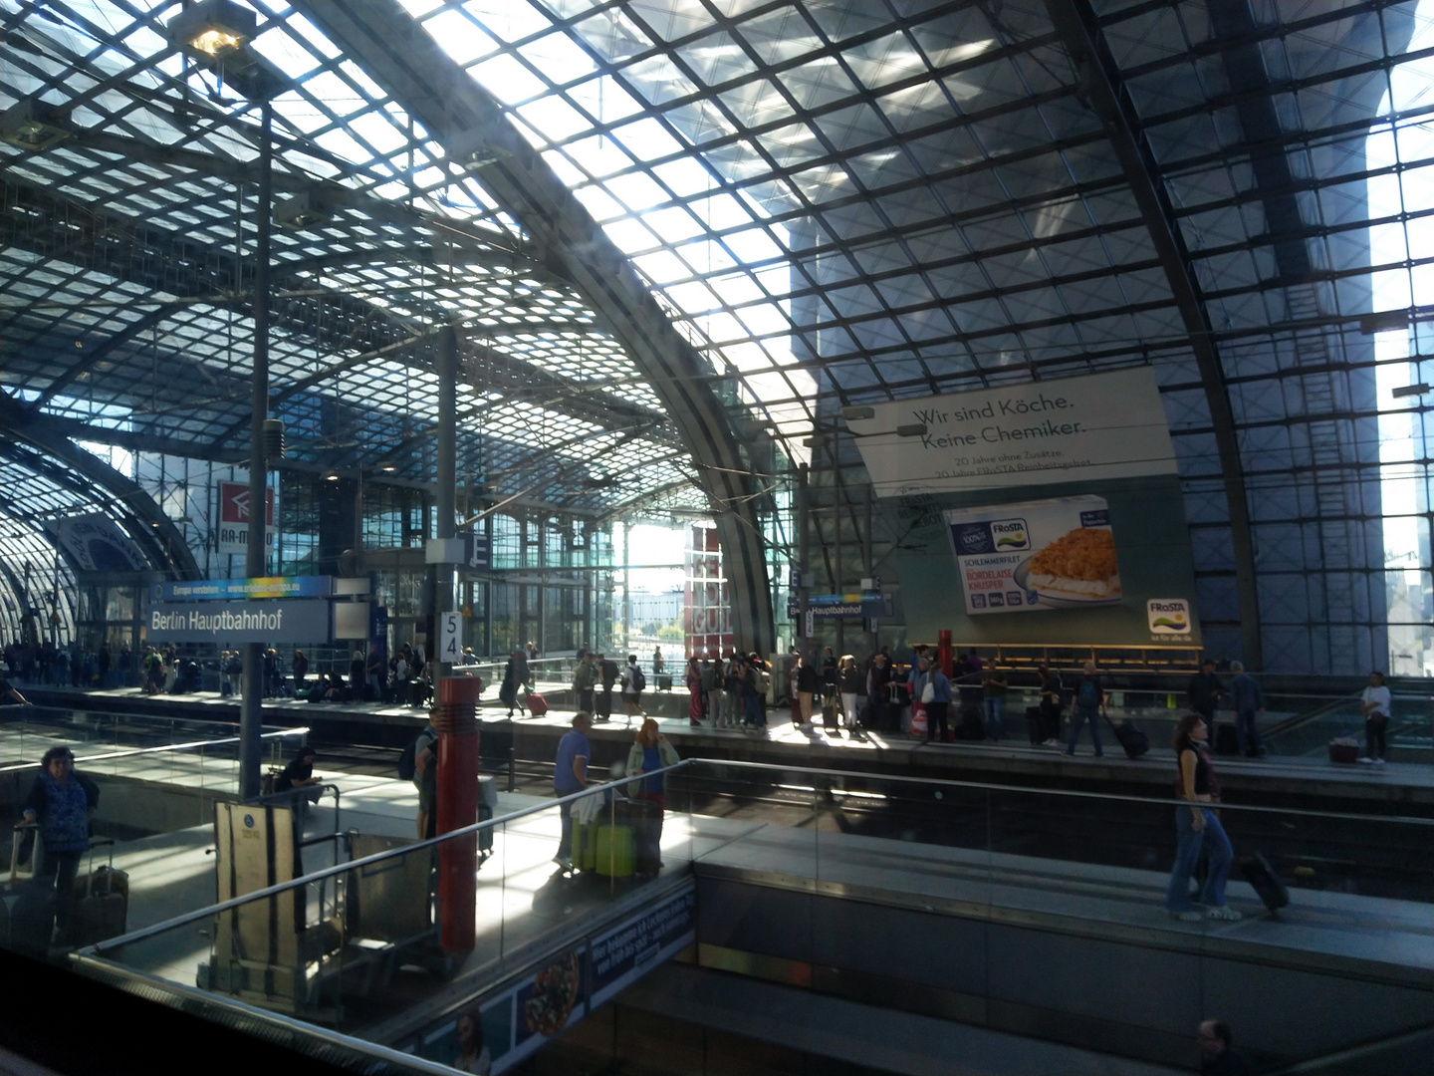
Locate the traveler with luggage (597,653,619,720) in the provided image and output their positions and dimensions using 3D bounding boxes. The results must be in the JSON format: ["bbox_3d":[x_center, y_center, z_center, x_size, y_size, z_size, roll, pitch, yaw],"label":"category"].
[{"bbox_3d":[-2.817,3.854,26.853,0.560,1.715,0.460,-1,-4,10],"label":"traveler with luggage"}]

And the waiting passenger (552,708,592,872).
[{"bbox_3d":[-1.605,2.777,11.479,0.480,1.689,0.480,0,-4,-10],"label":"waiting passenger"}]

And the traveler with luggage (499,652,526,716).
[{"bbox_3d":[-5.538,3.974,28.163,0.680,1.694,0.520,-2,-4,22],"label":"traveler with luggage"}]

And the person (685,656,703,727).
[{"bbox_3d":[-0.584,3.759,25.546,0.420,1.695,0.420,0,-4,2],"label":"person"}]

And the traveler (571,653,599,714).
[{"bbox_3d":[-3.448,3.869,27.028,0.620,1.718,0.480,0,-4,-5],"label":"traveler"}]

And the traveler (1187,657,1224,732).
[{"bbox_3d":[9.592,3.285,20.303,0.620,1.822,0.420,2,-5,-26],"label":"traveler"}]

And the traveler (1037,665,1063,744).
[{"bbox_3d":[6.993,3.483,21.738,0.520,1.672,0.450,1,-4,-17],"label":"traveler"}]

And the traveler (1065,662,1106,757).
[{"bbox_3d":[7.047,3.276,19.877,0.660,1.769,0.520,-1,-4,5],"label":"traveler"}]

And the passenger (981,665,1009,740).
[{"bbox_3d":[6.016,3.511,22.557,0.580,1.748,0.400,-2,-4,17],"label":"passenger"}]

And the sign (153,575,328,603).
[{"bbox_3d":[-4.823,0.517,10.369,2.780,0.185,0.080,-3,-5,30],"label":"sign"}]

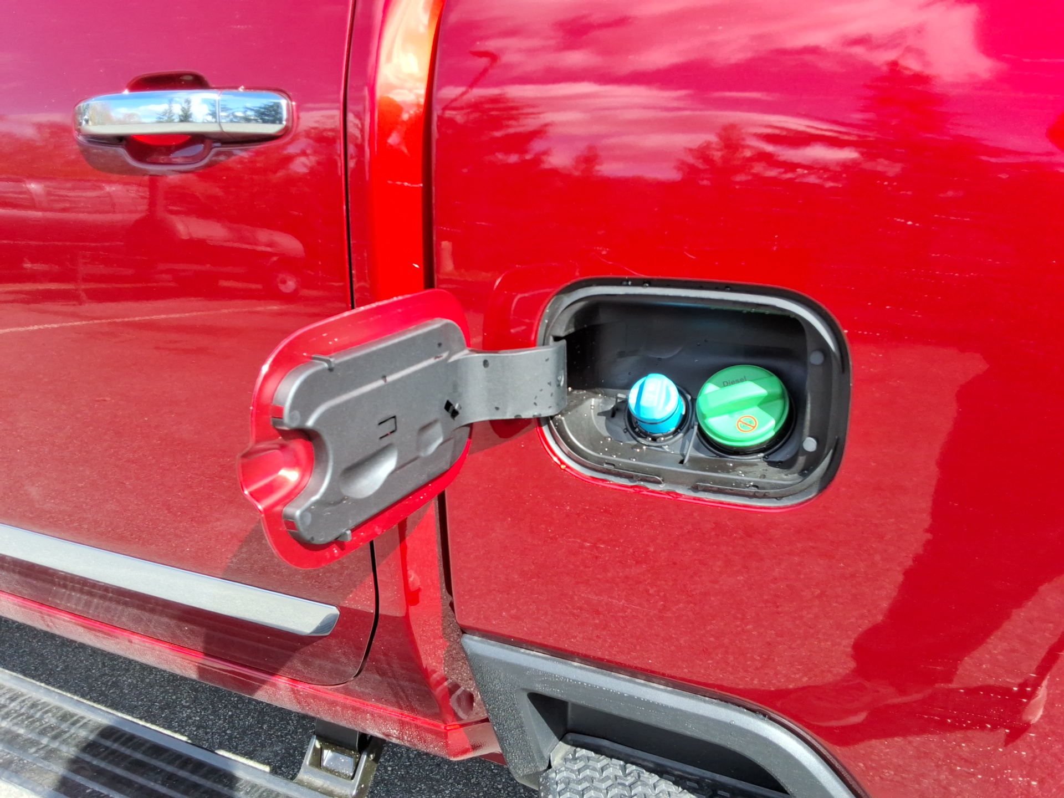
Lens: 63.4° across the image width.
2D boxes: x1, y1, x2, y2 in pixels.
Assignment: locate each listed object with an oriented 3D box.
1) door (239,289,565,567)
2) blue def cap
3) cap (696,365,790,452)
[{"bbox_3d":[-0.083,0.016,0.654,0.082,0.185,0.297,9,22,29],"label":"door"},{"bbox_3d":[0.112,0.006,0.765,0.046,0.046,0.035,7,-21,23],"label":"blue def cap"},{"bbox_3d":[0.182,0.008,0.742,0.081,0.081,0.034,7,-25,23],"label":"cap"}]

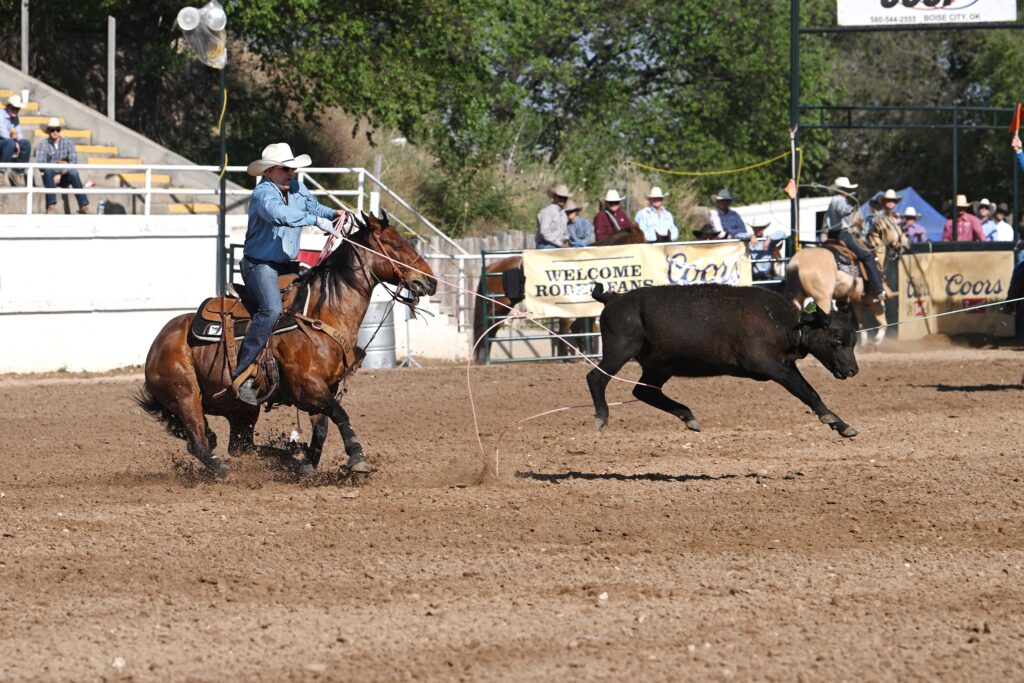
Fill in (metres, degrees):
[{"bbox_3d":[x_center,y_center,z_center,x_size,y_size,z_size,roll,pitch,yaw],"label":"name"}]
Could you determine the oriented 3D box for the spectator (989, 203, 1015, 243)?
[{"bbox_3d":[7.921,-1.370,73.519,0.520,1.750,0.400,0,1,14],"label":"spectator"}]

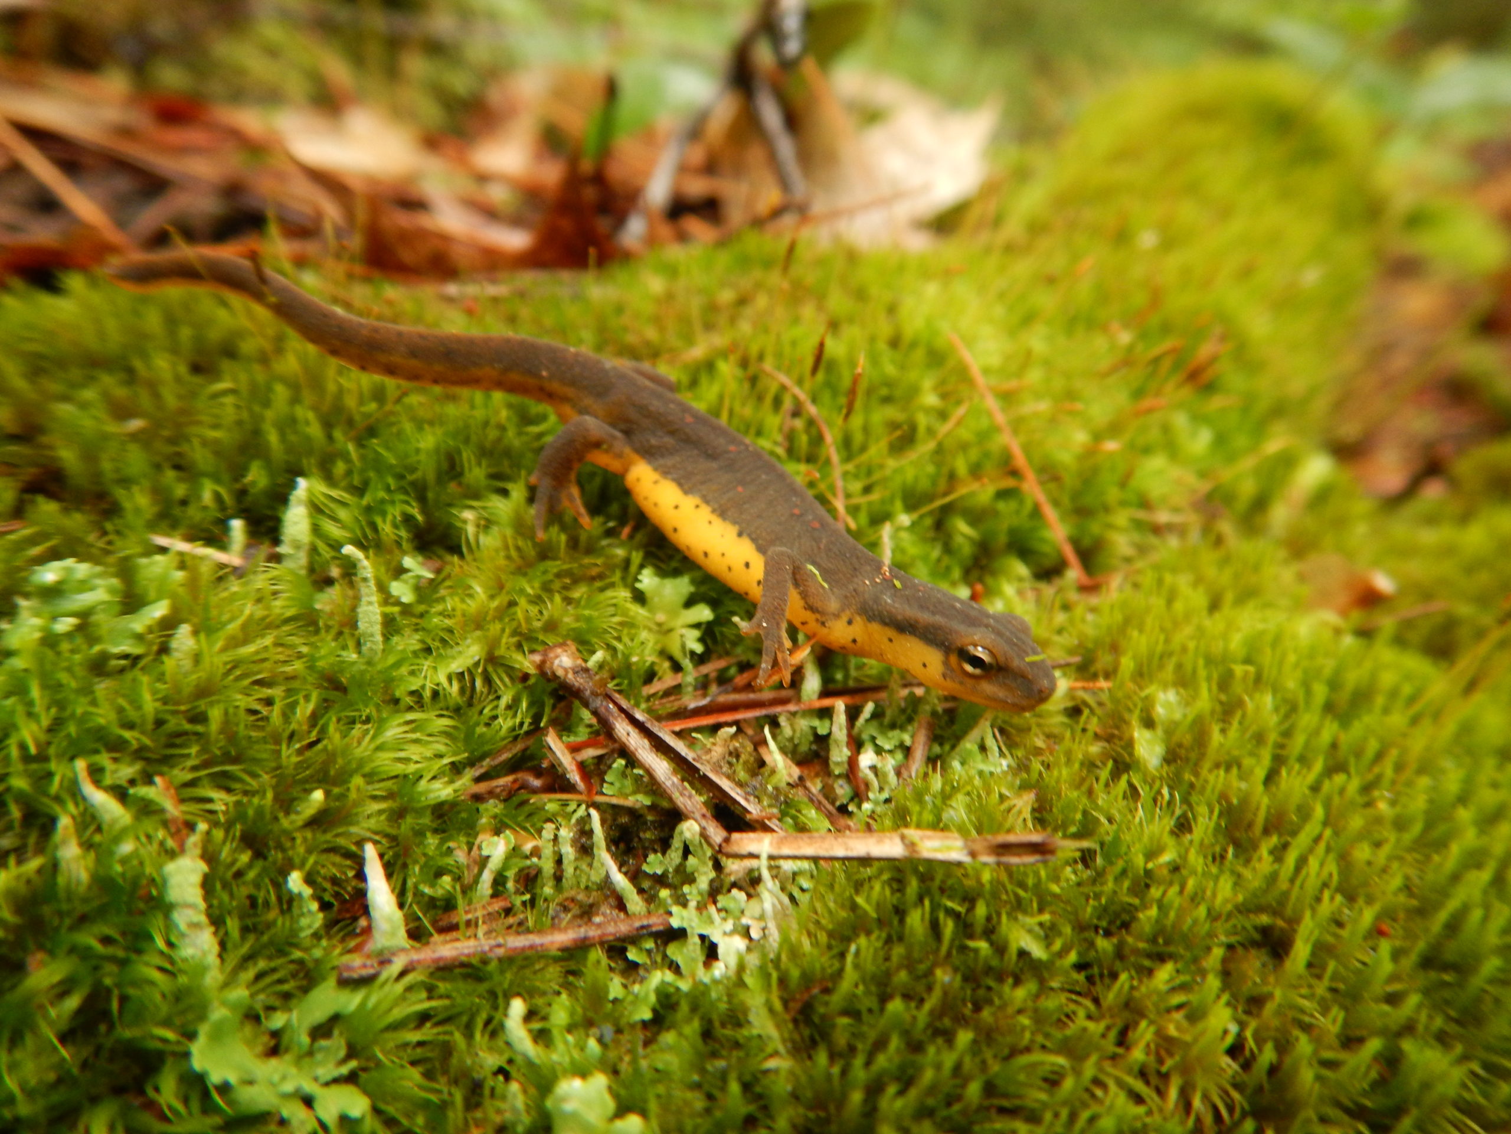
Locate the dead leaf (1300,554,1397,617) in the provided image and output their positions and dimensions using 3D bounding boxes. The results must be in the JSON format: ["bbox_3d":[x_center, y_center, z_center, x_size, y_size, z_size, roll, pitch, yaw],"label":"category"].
[{"bbox_3d":[0.057,0.002,0.100,0.008,0.004,0.005,23,42,28],"label":"dead leaf"}]

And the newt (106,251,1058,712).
[{"bbox_3d":[-0.018,-0.013,0.087,0.094,0.012,0.020,25,46,26],"label":"newt"}]

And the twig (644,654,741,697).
[{"bbox_3d":[-0.004,0.007,0.069,0.006,0.001,0.001,-20,42,-21],"label":"twig"}]

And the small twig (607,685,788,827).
[{"bbox_3d":[-0.004,0.011,0.064,0.015,0.001,0.001,32,49,33],"label":"small twig"}]

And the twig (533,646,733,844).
[{"bbox_3d":[-0.008,0.010,0.063,0.002,0.002,0.019,-28,49,-31],"label":"twig"}]

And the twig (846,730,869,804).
[{"bbox_3d":[0.006,0.012,0.064,0.001,0.001,0.006,-5,39,-6],"label":"twig"}]

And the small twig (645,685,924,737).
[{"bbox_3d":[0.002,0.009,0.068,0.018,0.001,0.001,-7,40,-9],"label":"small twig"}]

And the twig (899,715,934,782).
[{"bbox_3d":[0.010,0.011,0.064,0.001,0.001,0.005,12,43,15],"label":"twig"}]

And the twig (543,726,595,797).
[{"bbox_3d":[-0.011,0.012,0.063,0.001,0.001,0.005,-21,46,-25],"label":"twig"}]

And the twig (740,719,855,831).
[{"bbox_3d":[0.002,0.013,0.064,0.001,0.001,0.011,-25,45,-27],"label":"twig"}]

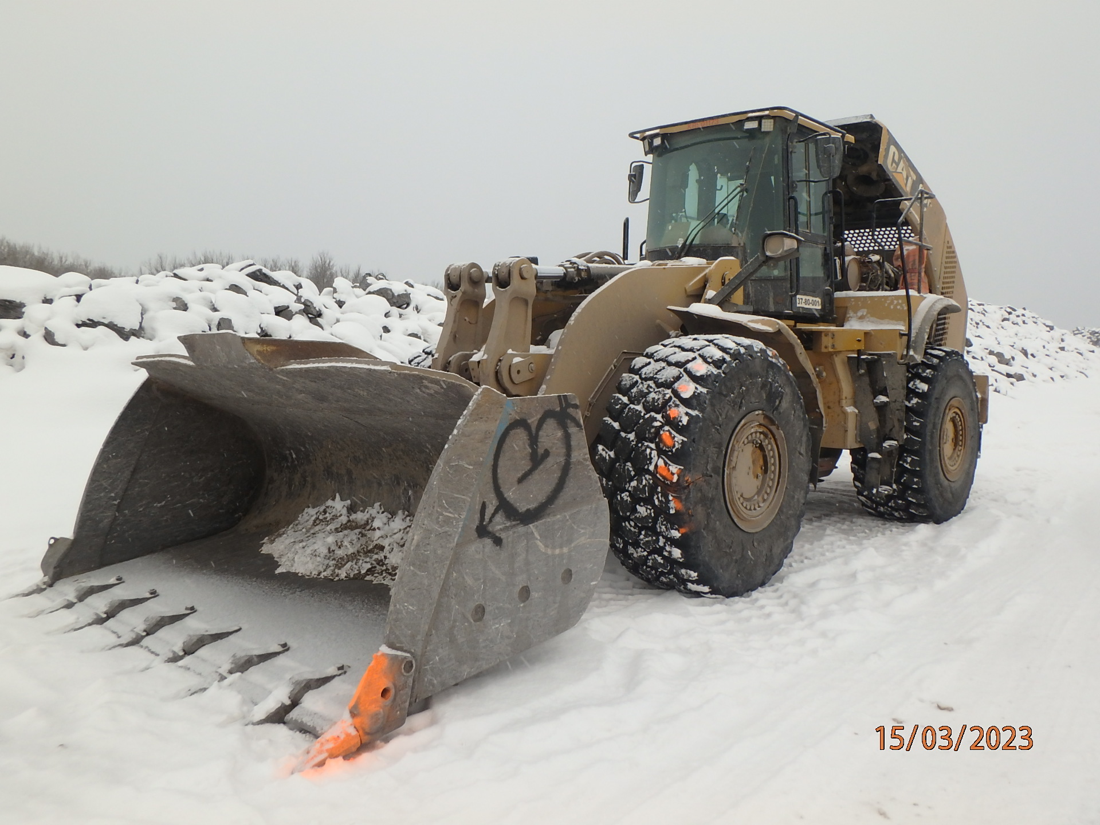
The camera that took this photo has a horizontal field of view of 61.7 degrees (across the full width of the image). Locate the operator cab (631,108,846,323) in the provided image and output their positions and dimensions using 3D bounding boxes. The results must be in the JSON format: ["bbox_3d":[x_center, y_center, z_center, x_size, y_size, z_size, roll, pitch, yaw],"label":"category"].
[{"bbox_3d":[1.790,-1.742,8.791,1.616,1.757,1.495,4,5,42],"label":"operator cab"}]

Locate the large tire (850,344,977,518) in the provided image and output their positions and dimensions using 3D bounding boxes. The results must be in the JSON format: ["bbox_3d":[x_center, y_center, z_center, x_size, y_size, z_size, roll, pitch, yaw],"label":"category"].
[{"bbox_3d":[3.697,0.246,9.264,0.798,1.818,1.818,4,5,42],"label":"large tire"}]

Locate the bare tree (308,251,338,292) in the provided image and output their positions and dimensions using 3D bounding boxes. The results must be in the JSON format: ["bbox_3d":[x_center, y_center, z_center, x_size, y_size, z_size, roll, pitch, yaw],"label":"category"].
[{"bbox_3d":[-12.333,-6.412,50.000,1.700,5.000,1.700,1,3,0],"label":"bare tree"}]

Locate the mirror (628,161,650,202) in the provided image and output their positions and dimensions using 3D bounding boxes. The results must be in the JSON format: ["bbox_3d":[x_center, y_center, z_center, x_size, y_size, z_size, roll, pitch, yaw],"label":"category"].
[{"bbox_3d":[0.850,-2.285,9.141,0.131,0.404,0.242,-1,4,-24],"label":"mirror"}]

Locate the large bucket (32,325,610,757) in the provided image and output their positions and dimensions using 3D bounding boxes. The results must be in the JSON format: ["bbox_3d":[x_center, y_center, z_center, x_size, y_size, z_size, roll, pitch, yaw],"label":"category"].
[{"bbox_3d":[-1.587,0.407,5.251,3.515,1.727,1.858,4,5,42],"label":"large bucket"}]

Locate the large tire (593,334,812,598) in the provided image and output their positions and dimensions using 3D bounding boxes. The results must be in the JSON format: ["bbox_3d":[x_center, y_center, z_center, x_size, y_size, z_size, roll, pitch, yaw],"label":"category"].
[{"bbox_3d":[1.122,0.373,6.423,0.798,1.818,1.818,4,5,42],"label":"large tire"}]

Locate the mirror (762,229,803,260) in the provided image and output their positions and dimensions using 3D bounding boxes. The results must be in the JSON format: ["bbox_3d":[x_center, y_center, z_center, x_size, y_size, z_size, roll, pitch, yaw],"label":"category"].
[{"bbox_3d":[1.710,-1.231,6.841,0.273,0.202,0.141,4,5,42],"label":"mirror"}]

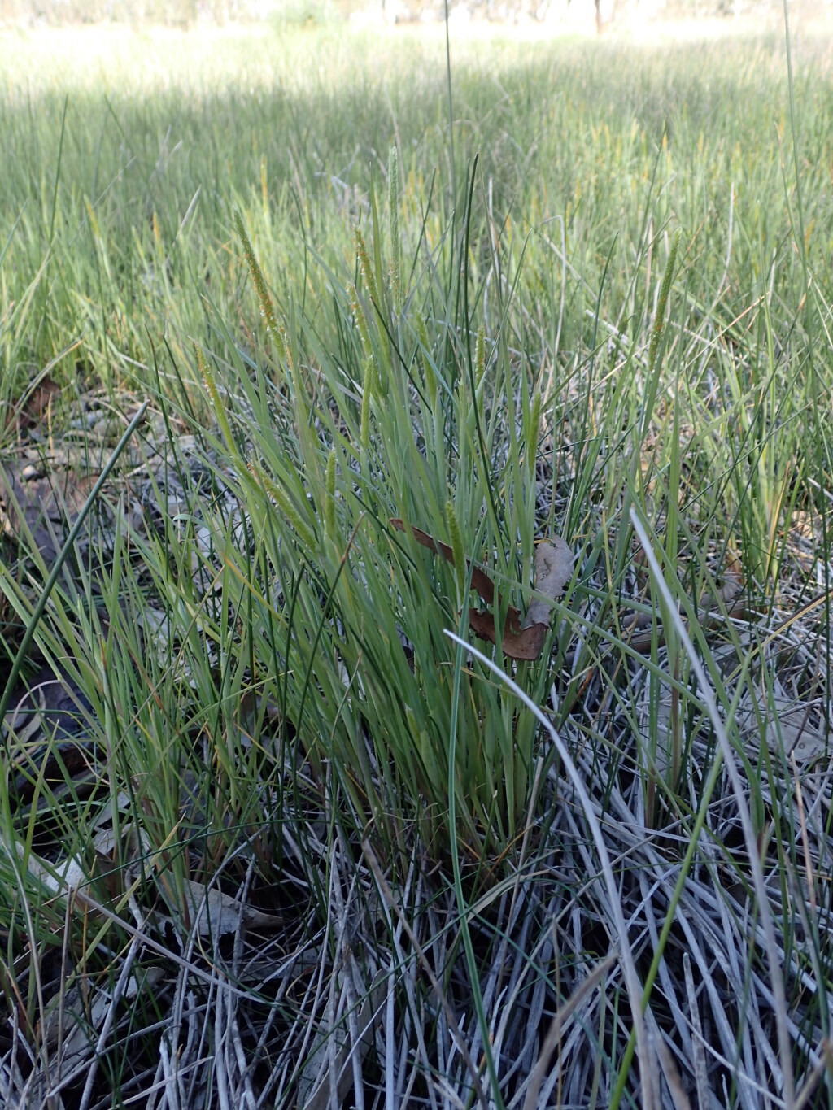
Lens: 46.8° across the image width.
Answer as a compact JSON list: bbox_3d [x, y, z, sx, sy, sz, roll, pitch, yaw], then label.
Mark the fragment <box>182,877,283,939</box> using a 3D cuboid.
[{"bbox_3d":[-0.104,0.195,0.530,0.063,0.015,0.034,6,30,11],"label":"fragment"}]

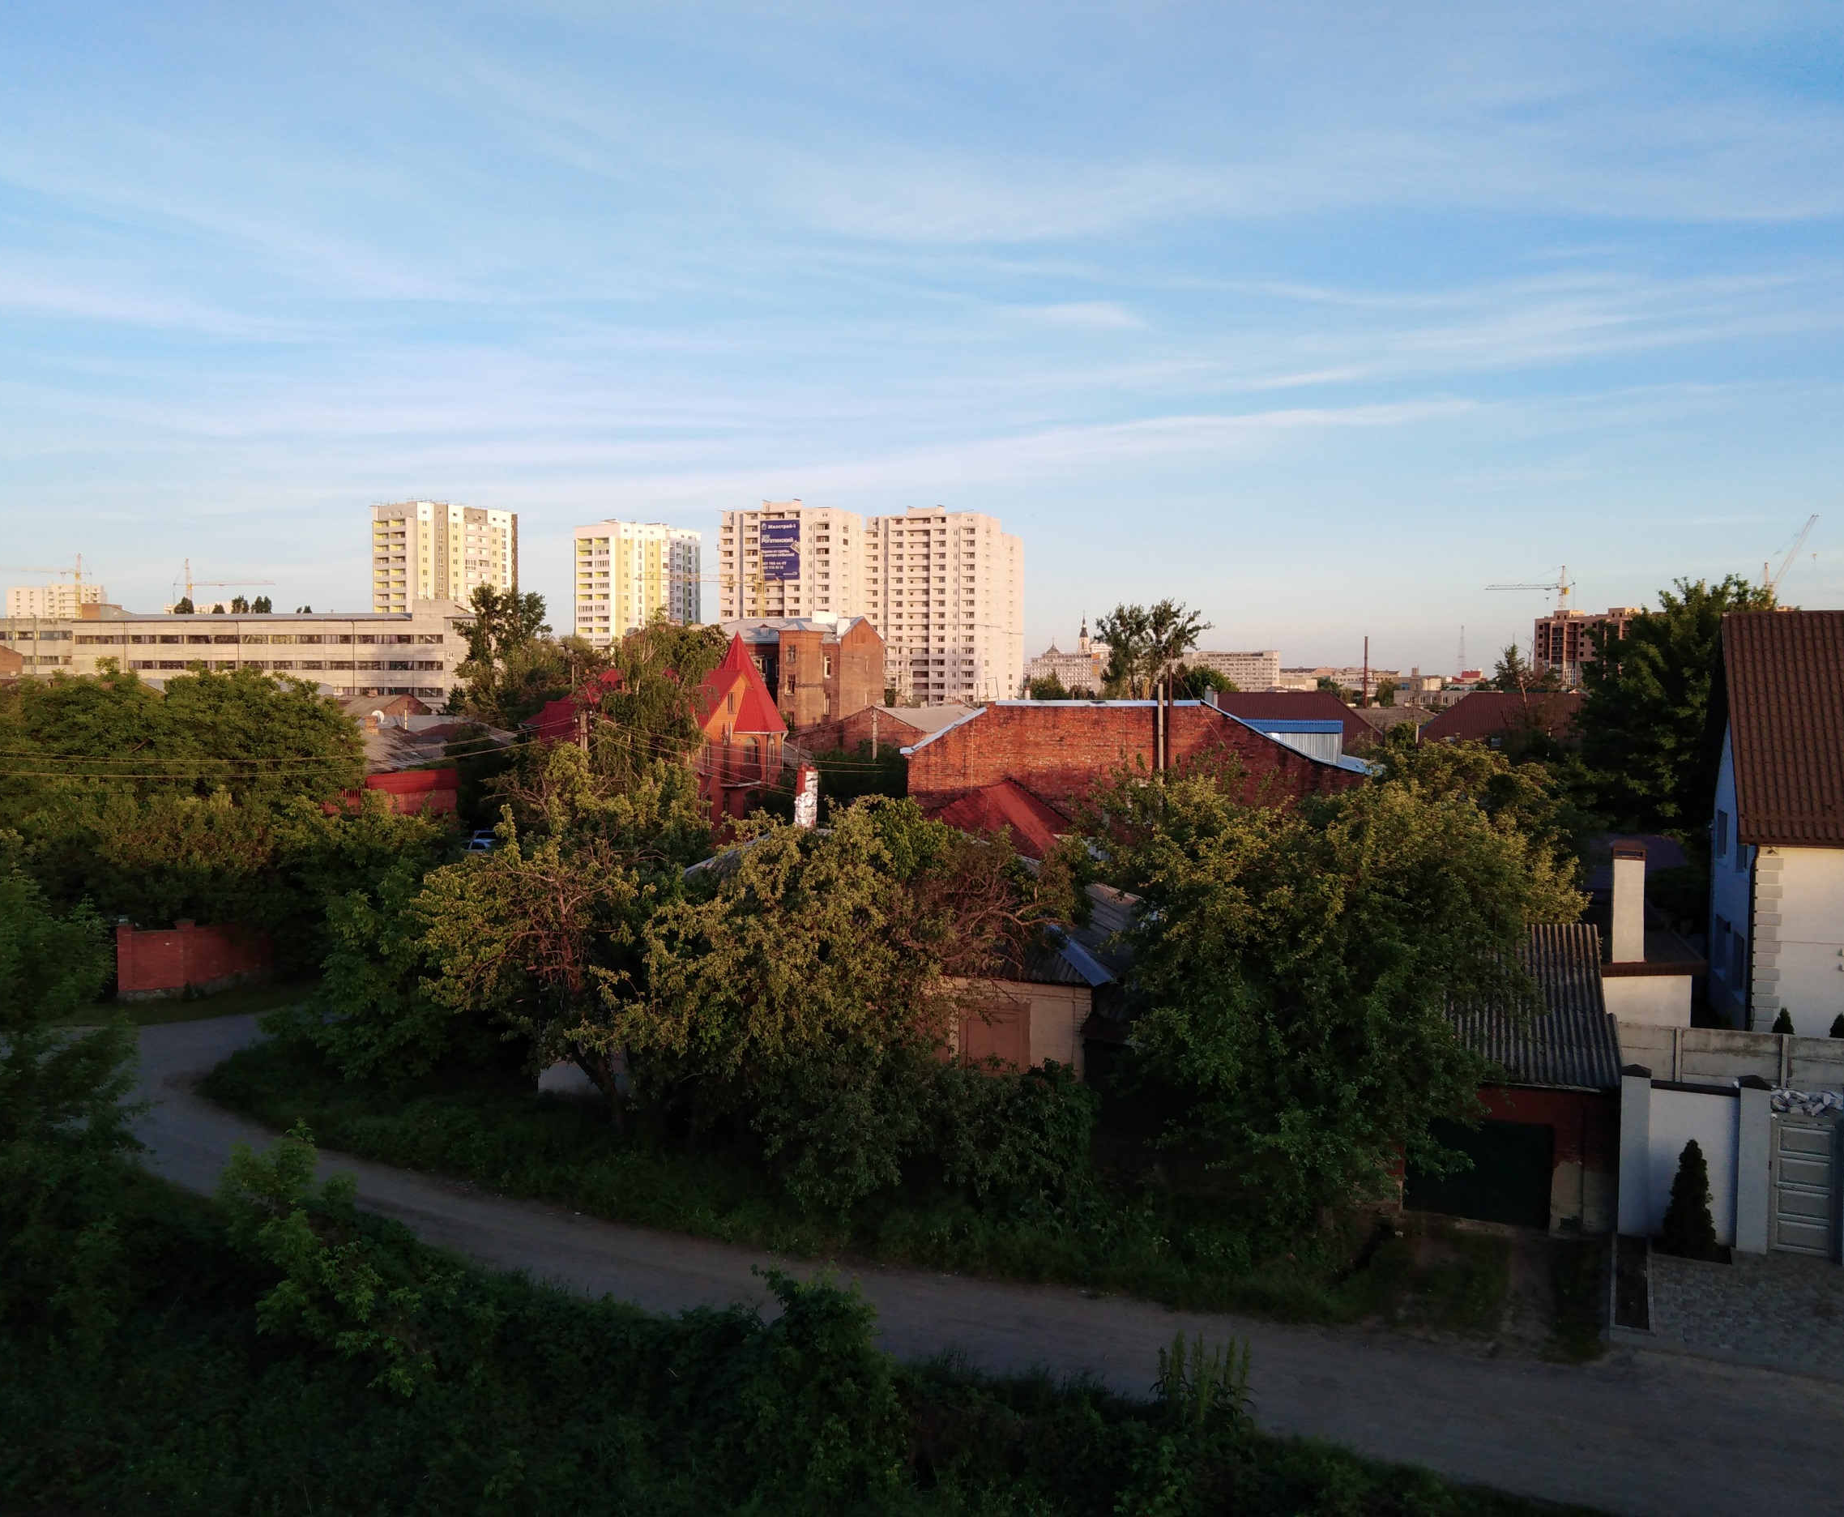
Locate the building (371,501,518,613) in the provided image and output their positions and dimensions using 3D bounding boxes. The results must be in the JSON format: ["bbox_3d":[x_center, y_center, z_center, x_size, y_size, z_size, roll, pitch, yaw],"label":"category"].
[{"bbox_3d":[-116.478,-34.193,370.610,18.500,51.650,28.000,2,3,38],"label":"building"}]

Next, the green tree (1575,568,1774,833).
[{"bbox_3d":[23.937,0.503,48.094,6.800,12.500,6.500,1,3,26],"label":"green tree"}]

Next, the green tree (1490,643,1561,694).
[{"bbox_3d":[45.327,-2.288,114.999,5.200,12.740,5.200,1,3,21],"label":"green tree"}]

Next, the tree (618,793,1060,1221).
[{"bbox_3d":[-1.501,4.175,27.513,7.600,6.790,6.500,0,3,-3],"label":"tree"}]

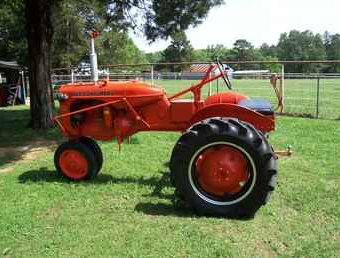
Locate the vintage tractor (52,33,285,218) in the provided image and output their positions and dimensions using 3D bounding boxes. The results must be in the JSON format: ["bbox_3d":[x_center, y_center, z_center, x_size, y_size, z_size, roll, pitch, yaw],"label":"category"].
[{"bbox_3d":[-0.082,-0.211,4.393,3.060,2.030,1.790,3,11,10],"label":"vintage tractor"}]

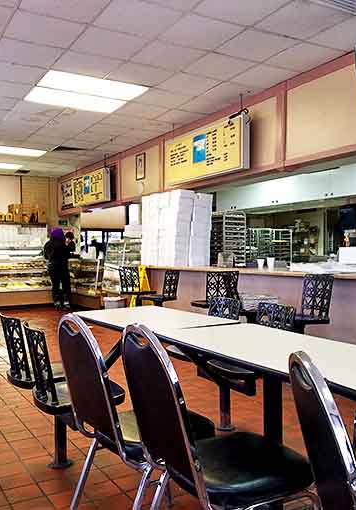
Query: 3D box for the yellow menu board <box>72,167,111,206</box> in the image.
[{"bbox_3d":[-1.844,-1.377,10.776,0.120,0.650,1.900,-1,0,-31],"label":"yellow menu board"}]

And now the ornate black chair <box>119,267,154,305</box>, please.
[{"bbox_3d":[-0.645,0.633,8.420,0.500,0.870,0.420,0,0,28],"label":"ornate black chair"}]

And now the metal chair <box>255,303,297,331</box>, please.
[{"bbox_3d":[0.428,0.709,3.055,0.430,0.790,0.410,-1,1,-30],"label":"metal chair"}]

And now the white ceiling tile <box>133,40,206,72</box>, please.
[{"bbox_3d":[-0.101,-1.978,5.068,0.605,0.020,0.605,-1,0,-30],"label":"white ceiling tile"}]

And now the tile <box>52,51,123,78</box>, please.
[{"bbox_3d":[-0.931,-1.970,5.284,0.610,0.022,0.610,-1,1,-30],"label":"tile"}]

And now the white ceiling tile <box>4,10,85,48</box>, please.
[{"bbox_3d":[-1.150,-1.955,4.436,0.605,0.020,0.605,-1,1,-30],"label":"white ceiling tile"}]

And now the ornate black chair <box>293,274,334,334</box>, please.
[{"bbox_3d":[1.210,0.640,5.040,0.500,0.870,0.420,-1,0,-26],"label":"ornate black chair"}]

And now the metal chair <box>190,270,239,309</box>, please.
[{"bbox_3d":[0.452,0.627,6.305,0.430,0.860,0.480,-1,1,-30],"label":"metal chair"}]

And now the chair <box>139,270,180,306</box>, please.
[{"bbox_3d":[-0.233,0.649,7.157,0.430,0.850,0.420,-1,0,-31],"label":"chair"}]

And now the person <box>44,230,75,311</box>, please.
[{"bbox_3d":[-2.454,0.264,10.700,0.550,1.640,0.420,-1,0,18],"label":"person"}]

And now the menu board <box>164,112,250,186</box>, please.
[{"bbox_3d":[0.346,-1.389,7.087,0.120,0.670,1.950,-1,0,-31],"label":"menu board"}]

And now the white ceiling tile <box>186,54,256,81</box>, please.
[{"bbox_3d":[0.429,-1.981,5.358,0.605,0.020,0.605,-1,1,-30],"label":"white ceiling tile"}]

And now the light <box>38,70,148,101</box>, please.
[{"bbox_3d":[-0.975,-1.959,5.953,1.200,0.060,0.600,-1,0,-31],"label":"light"}]

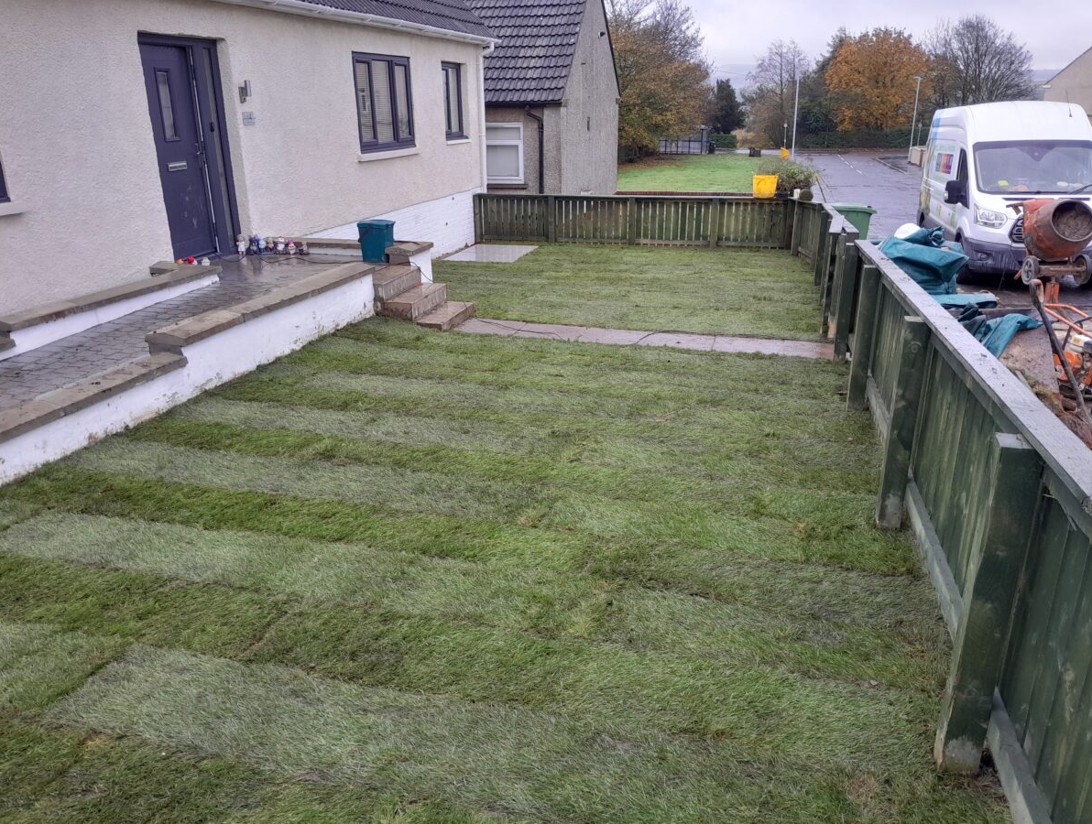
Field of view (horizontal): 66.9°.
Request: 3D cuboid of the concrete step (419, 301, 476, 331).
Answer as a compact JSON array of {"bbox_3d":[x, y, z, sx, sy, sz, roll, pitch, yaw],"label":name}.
[{"bbox_3d":[-0.957,-0.923,8.015,0.300,0.110,0.870,5,21,14],"label":"concrete step"}]

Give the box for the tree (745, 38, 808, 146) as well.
[{"bbox_3d":[22.790,-31.706,82.000,6.400,10.000,6.000,5,21,14],"label":"tree"}]

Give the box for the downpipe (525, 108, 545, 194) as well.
[{"bbox_3d":[-0.245,-5.472,18.392,0.460,2.430,0.200,6,22,17],"label":"downpipe"}]

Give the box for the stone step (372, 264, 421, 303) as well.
[{"bbox_3d":[-1.550,-1.267,8.117,0.370,0.165,0.860,6,22,17],"label":"stone step"}]

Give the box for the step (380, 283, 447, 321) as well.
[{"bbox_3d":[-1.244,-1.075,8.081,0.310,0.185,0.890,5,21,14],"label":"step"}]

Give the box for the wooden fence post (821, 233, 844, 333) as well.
[{"bbox_3d":[2.689,-1.197,7.754,0.100,0.950,0.100,5,21,14],"label":"wooden fence post"}]

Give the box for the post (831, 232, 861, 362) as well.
[{"bbox_3d":[2.493,-0.920,6.827,0.100,1.000,0.100,5,21,14],"label":"post"}]

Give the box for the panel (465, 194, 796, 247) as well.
[{"bbox_3d":[1.400,-3.321,14.364,5.430,0.860,0.120,4,21,11],"label":"panel"}]

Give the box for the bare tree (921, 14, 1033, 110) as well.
[{"bbox_3d":[37.636,-28.916,72.727,8.790,10.860,8.090,6,22,17],"label":"bare tree"}]

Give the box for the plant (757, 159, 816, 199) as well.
[{"bbox_3d":[4.093,-3.945,14.000,1.000,0.680,0.750,5,21,14],"label":"plant"}]

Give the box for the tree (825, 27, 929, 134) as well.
[{"bbox_3d":[29.953,-29.385,75.176,8.880,10.070,8.170,6,22,17],"label":"tree"}]

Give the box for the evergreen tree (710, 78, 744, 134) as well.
[{"bbox_3d":[17.693,-29.141,80.588,3.140,6.070,3.140,6,22,17],"label":"evergreen tree"}]

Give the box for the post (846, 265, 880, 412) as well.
[{"bbox_3d":[2.069,-0.470,5.374,0.100,0.960,0.100,5,22,14],"label":"post"}]

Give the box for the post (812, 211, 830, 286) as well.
[{"bbox_3d":[3.579,-2.111,10.710,0.100,0.950,0.100,5,21,14],"label":"post"}]

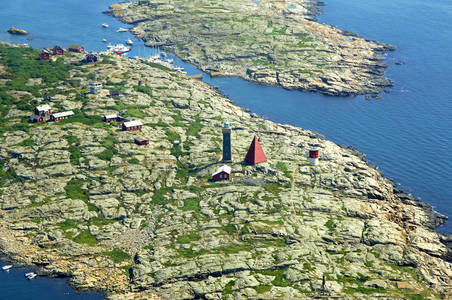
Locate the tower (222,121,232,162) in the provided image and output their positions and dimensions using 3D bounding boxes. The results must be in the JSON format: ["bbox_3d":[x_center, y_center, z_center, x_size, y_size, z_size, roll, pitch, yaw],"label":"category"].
[{"bbox_3d":[0.660,-6.030,1053.260,6.300,29.000,6.300,-1,17,-3],"label":"tower"}]

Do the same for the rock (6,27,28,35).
[{"bbox_3d":[-202.680,-115.900,1556.040,21.000,3.800,12.000,-1,17,0],"label":"rock"}]

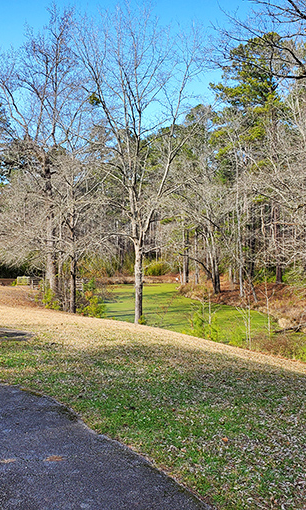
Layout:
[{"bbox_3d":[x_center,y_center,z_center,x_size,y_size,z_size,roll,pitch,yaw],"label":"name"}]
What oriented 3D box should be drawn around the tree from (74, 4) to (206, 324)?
[{"bbox_3d":[-0.515,-3.450,19.500,4.900,12.200,4.900,1,-1,0],"label":"tree"}]

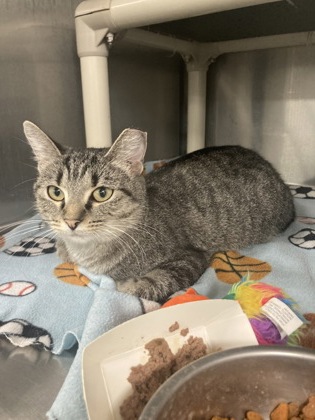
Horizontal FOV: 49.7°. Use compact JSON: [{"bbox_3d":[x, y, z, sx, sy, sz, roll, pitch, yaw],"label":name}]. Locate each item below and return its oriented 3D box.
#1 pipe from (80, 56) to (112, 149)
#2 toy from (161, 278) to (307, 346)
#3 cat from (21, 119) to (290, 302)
[{"bbox_3d":[-0.100,-0.135,0.579,0.042,0.233,0.042,16,24,41],"label":"pipe"},{"bbox_3d":[0.060,0.075,0.273,0.108,0.045,0.056,3,18,11],"label":"toy"},{"bbox_3d":[0.033,-0.038,0.432,0.365,0.160,0.160,-14,22,-36],"label":"cat"}]

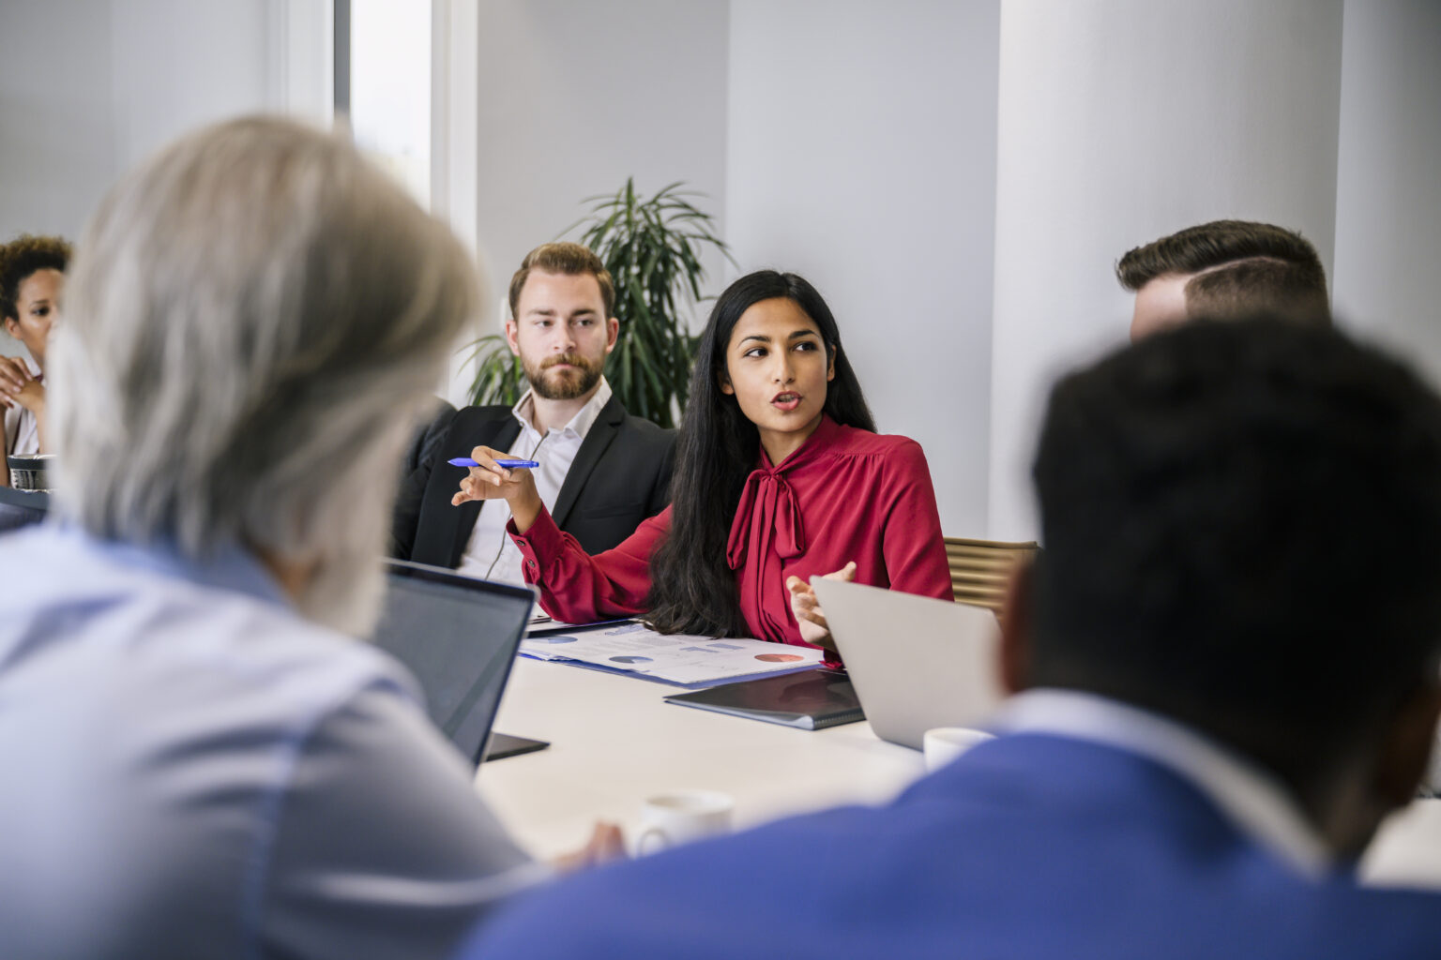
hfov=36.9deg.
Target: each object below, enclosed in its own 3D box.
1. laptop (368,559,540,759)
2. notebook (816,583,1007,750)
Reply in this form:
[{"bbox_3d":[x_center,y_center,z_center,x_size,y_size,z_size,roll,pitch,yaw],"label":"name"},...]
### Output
[{"bbox_3d":[-0.397,0.196,2.272,0.285,0.204,0.304,-4,7,-42],"label":"laptop"},{"bbox_3d":[0.303,0.205,2.288,0.306,0.204,0.304,-3,6,-35],"label":"notebook"}]

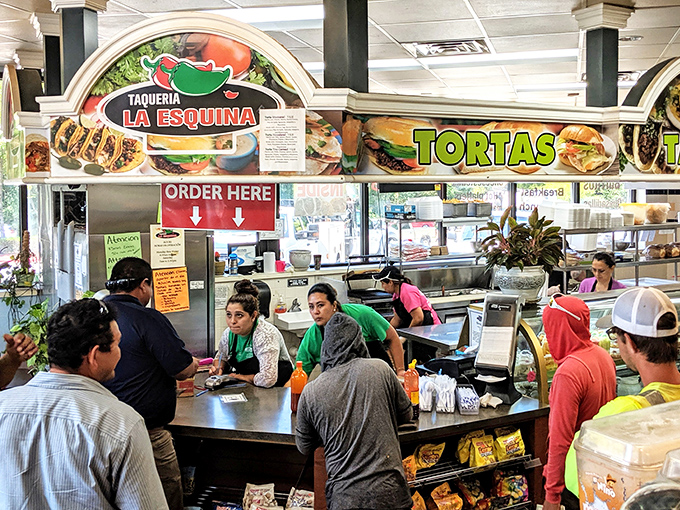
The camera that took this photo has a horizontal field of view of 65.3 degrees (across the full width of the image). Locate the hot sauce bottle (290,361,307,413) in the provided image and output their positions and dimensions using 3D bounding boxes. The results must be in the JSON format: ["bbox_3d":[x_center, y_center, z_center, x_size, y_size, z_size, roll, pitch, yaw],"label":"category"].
[{"bbox_3d":[-0.214,0.679,2.740,0.082,0.262,0.082,0,7,6],"label":"hot sauce bottle"}]

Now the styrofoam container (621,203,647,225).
[{"bbox_3d":[2.776,-0.382,5.000,0.250,0.220,0.230,-3,7,-21],"label":"styrofoam container"}]

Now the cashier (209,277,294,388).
[{"bbox_3d":[-0.486,0.949,3.228,0.480,1.550,0.580,2,7,23],"label":"cashier"}]

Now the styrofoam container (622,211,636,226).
[{"bbox_3d":[2.697,-0.336,4.950,0.120,0.140,0.120,-3,7,-21],"label":"styrofoam container"}]

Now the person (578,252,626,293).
[{"bbox_3d":[2.185,0.790,4.519,0.470,1.570,0.380,2,7,17],"label":"person"}]

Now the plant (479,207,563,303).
[{"bbox_3d":[1.174,-0.003,3.450,0.490,0.600,0.490,-3,7,-19],"label":"plant"}]

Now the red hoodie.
[{"bbox_3d":[1.088,0.658,2.400,0.440,0.920,0.340,-4,8,-31],"label":"red hoodie"}]

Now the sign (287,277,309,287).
[{"bbox_3d":[-0.435,0.285,5.500,0.225,0.085,0.010,-3,7,-21],"label":"sign"}]

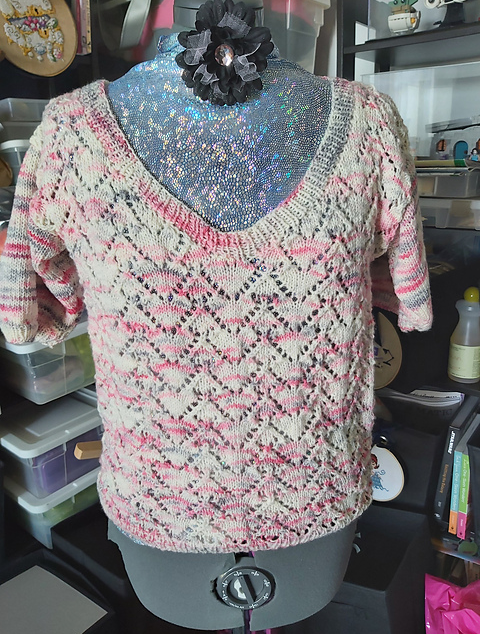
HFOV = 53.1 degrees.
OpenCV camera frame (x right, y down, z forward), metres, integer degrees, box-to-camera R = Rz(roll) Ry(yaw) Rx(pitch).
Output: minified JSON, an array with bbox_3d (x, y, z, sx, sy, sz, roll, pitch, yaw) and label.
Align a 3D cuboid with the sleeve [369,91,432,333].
[{"bbox_3d":[0.202,-0.132,0.605,0.095,0.275,0.135,-2,17,0],"label":"sleeve"}]

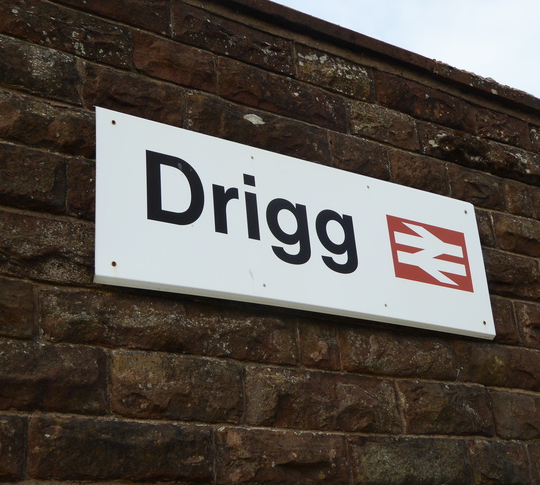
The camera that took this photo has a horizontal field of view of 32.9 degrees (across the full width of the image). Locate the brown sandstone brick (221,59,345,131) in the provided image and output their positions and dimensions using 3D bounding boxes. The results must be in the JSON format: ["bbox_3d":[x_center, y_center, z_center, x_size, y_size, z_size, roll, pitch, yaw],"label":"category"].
[{"bbox_3d":[0.007,-0.445,2.976,0.504,0.144,0.150,11,-27,-33],"label":"brown sandstone brick"}]

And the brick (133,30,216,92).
[{"bbox_3d":[-0.322,-0.536,2.870,0.283,0.138,0.120,11,-26,-33],"label":"brick"}]

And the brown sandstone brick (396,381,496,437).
[{"bbox_3d":[0.504,0.541,2.885,0.389,0.163,0.150,11,-27,-33],"label":"brown sandstone brick"}]

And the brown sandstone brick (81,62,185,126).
[{"bbox_3d":[-0.424,-0.408,2.734,0.323,0.143,0.120,11,-26,-33],"label":"brown sandstone brick"}]

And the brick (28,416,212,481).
[{"bbox_3d":[-0.392,0.538,2.322,0.496,0.140,0.120,11,-26,-33],"label":"brick"}]

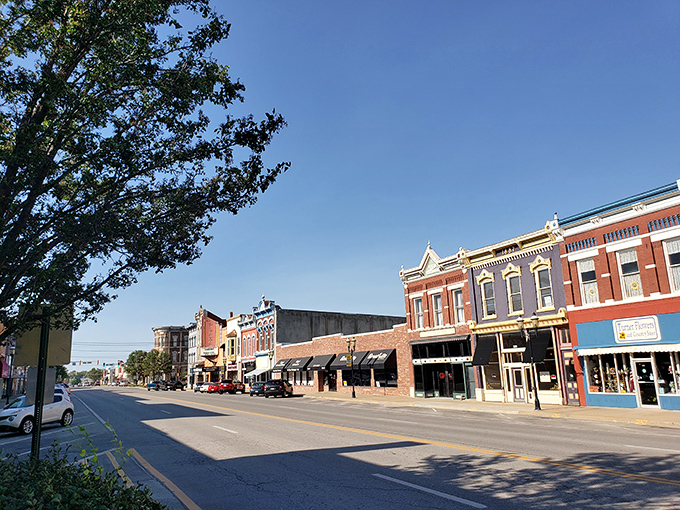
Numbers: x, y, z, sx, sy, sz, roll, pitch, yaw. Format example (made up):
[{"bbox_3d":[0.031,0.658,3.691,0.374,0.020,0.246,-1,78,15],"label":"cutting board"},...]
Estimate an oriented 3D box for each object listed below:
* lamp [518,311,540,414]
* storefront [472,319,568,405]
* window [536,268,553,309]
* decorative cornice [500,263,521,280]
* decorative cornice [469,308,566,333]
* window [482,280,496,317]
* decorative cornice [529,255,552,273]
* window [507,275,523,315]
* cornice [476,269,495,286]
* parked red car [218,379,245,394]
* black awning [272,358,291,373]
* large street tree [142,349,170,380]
[{"bbox_3d":[9.467,5.230,25.212,0.450,4.676,1.260,4,-14,-28],"label":"lamp"},{"bbox_3d":[10.097,6.263,29.462,0.650,4.350,6.750,4,-14,-28],"label":"storefront"},{"bbox_3d":[11.214,1.817,27.955,0.200,2.350,1.100,4,-14,-28],"label":"window"},{"bbox_3d":[10.081,0.915,29.957,0.220,0.900,1.580,4,-14,-28],"label":"decorative cornice"},{"bbox_3d":[10.081,3.903,29.303,0.450,0.860,7.050,4,-14,-28],"label":"decorative cornice"},{"bbox_3d":[9.233,2.700,31.583,0.200,2.350,1.100,4,-14,-28],"label":"window"},{"bbox_3d":[11.062,0.478,28.161,0.220,0.900,1.580,4,-14,-28],"label":"decorative cornice"},{"bbox_3d":[10.233,2.254,29.751,0.200,2.350,1.100,4,-14,-28],"label":"window"},{"bbox_3d":[9.071,1.365,31.807,0.220,0.900,1.580,4,-14,-28],"label":"cornice"},{"bbox_3d":[-13.347,16.174,62.939,1.860,1.690,4.550,-4,-13,8],"label":"parked red car"},{"bbox_3d":[-6.696,12.867,59.181,1.000,1.420,3.650,4,-14,-28],"label":"black awning"},{"bbox_3d":[-43.076,26.436,120.342,6.400,8.800,6.400,4,-14,-28],"label":"large street tree"}]

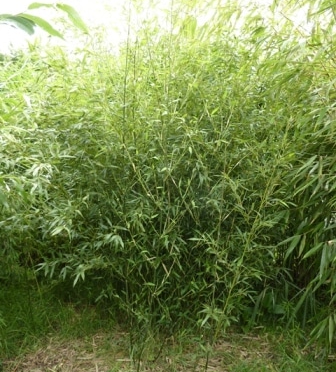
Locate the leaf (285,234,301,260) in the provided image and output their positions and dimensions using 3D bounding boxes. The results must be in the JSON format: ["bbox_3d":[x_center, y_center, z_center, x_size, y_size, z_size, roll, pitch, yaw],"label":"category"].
[{"bbox_3d":[1.001,0.494,2.600,0.045,0.235,0.030,31,-6,24],"label":"leaf"}]

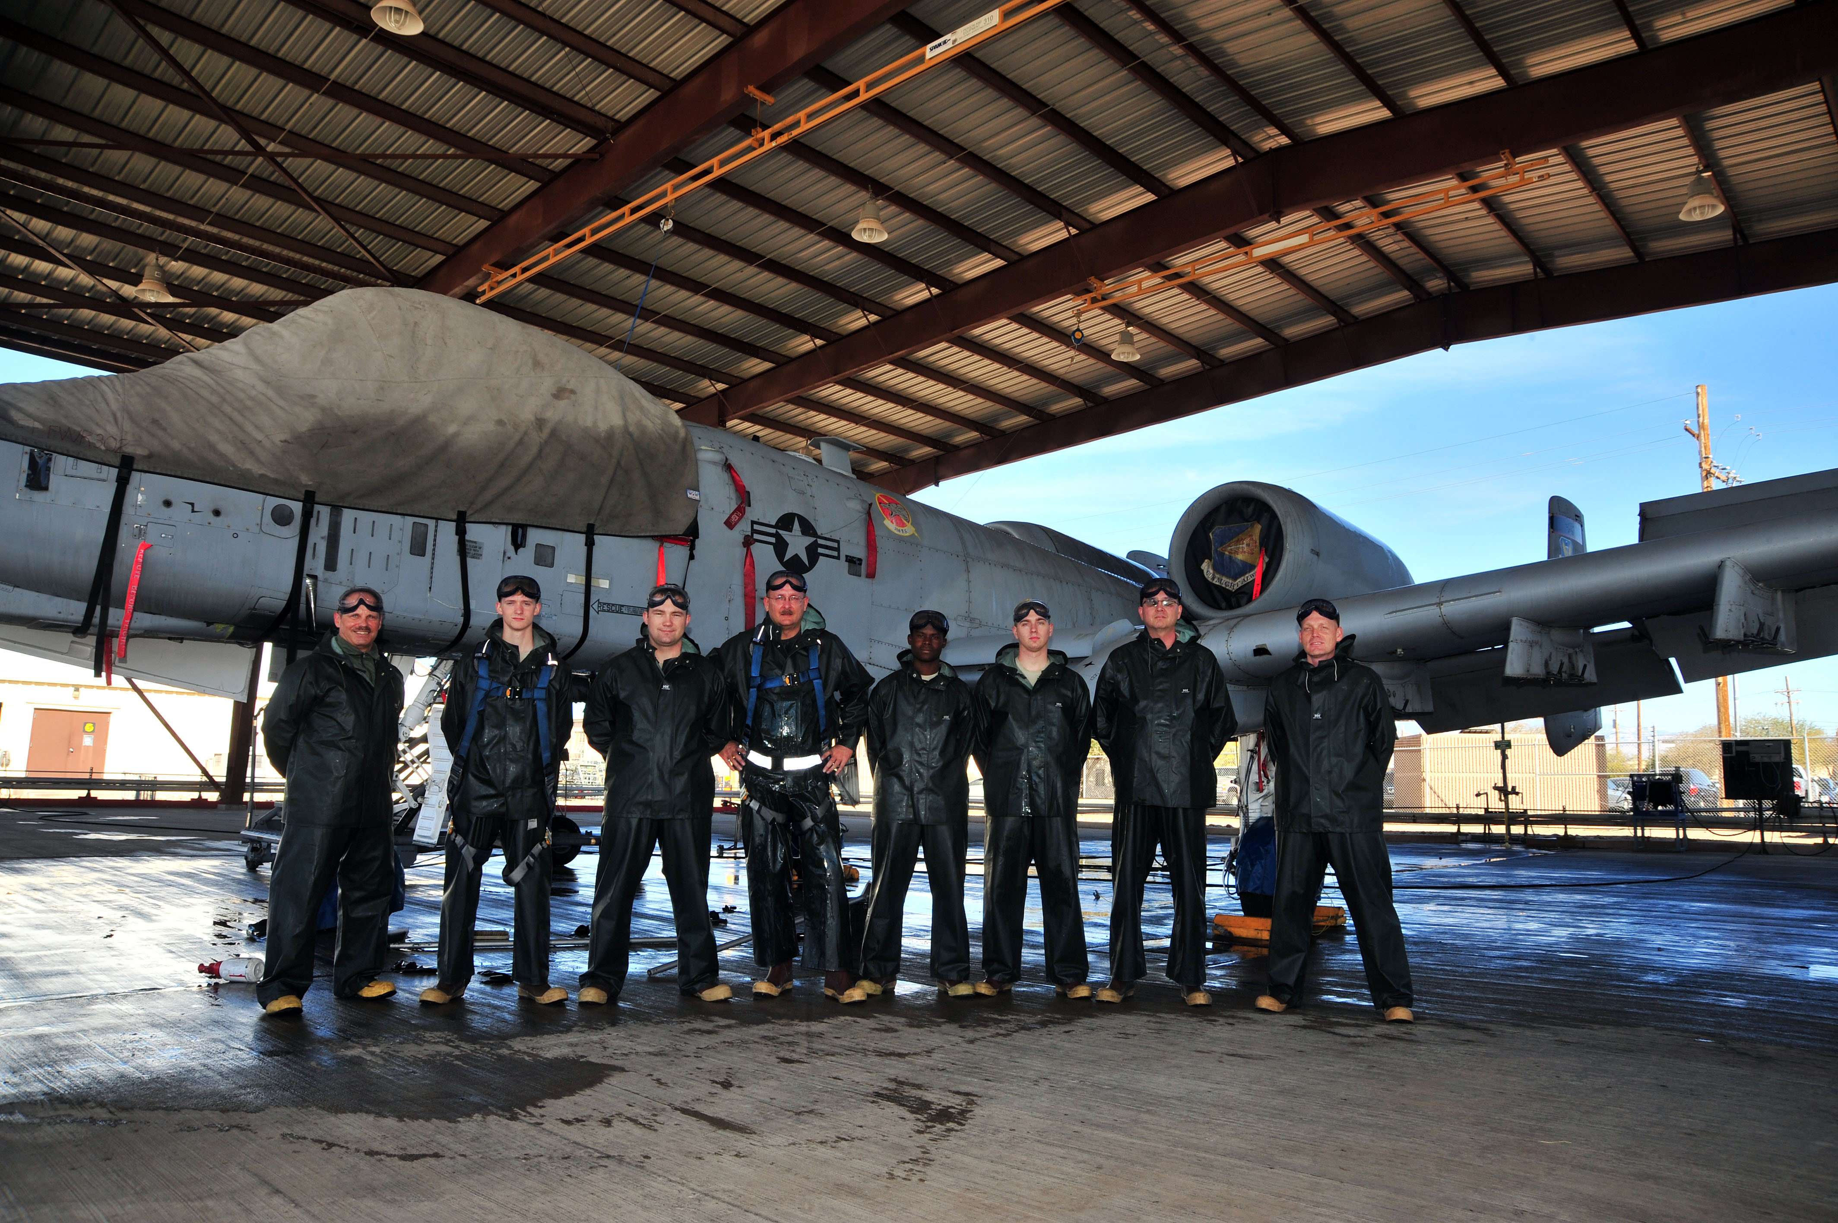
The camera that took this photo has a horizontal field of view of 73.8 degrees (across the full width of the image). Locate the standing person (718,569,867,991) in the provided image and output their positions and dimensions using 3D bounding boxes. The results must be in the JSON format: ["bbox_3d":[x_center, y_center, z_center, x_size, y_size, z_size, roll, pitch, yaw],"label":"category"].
[{"bbox_3d":[-0.565,0.730,5.509,0.677,1.875,0.460,2,-8,-6],"label":"standing person"}]

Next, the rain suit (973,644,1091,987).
[{"bbox_3d":[0.518,0.922,5.641,0.540,1.550,0.380,0,-7,5],"label":"rain suit"}]

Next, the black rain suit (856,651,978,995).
[{"bbox_3d":[0.000,0.951,5.838,0.551,1.522,0.400,1,-8,2],"label":"black rain suit"}]

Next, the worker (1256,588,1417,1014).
[{"bbox_3d":[1.803,0.830,5.320,0.644,1.788,0.430,-1,-7,19],"label":"worker"}]

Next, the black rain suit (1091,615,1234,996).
[{"bbox_3d":[1.135,0.871,5.645,0.629,1.643,0.420,0,-8,9],"label":"black rain suit"}]

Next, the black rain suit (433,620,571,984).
[{"bbox_3d":[-1.796,0.825,5.328,0.577,1.587,0.380,3,-7,-13],"label":"black rain suit"}]

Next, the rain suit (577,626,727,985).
[{"bbox_3d":[-1.162,0.856,5.413,0.633,1.529,0.420,4,-9,-17],"label":"rain suit"}]

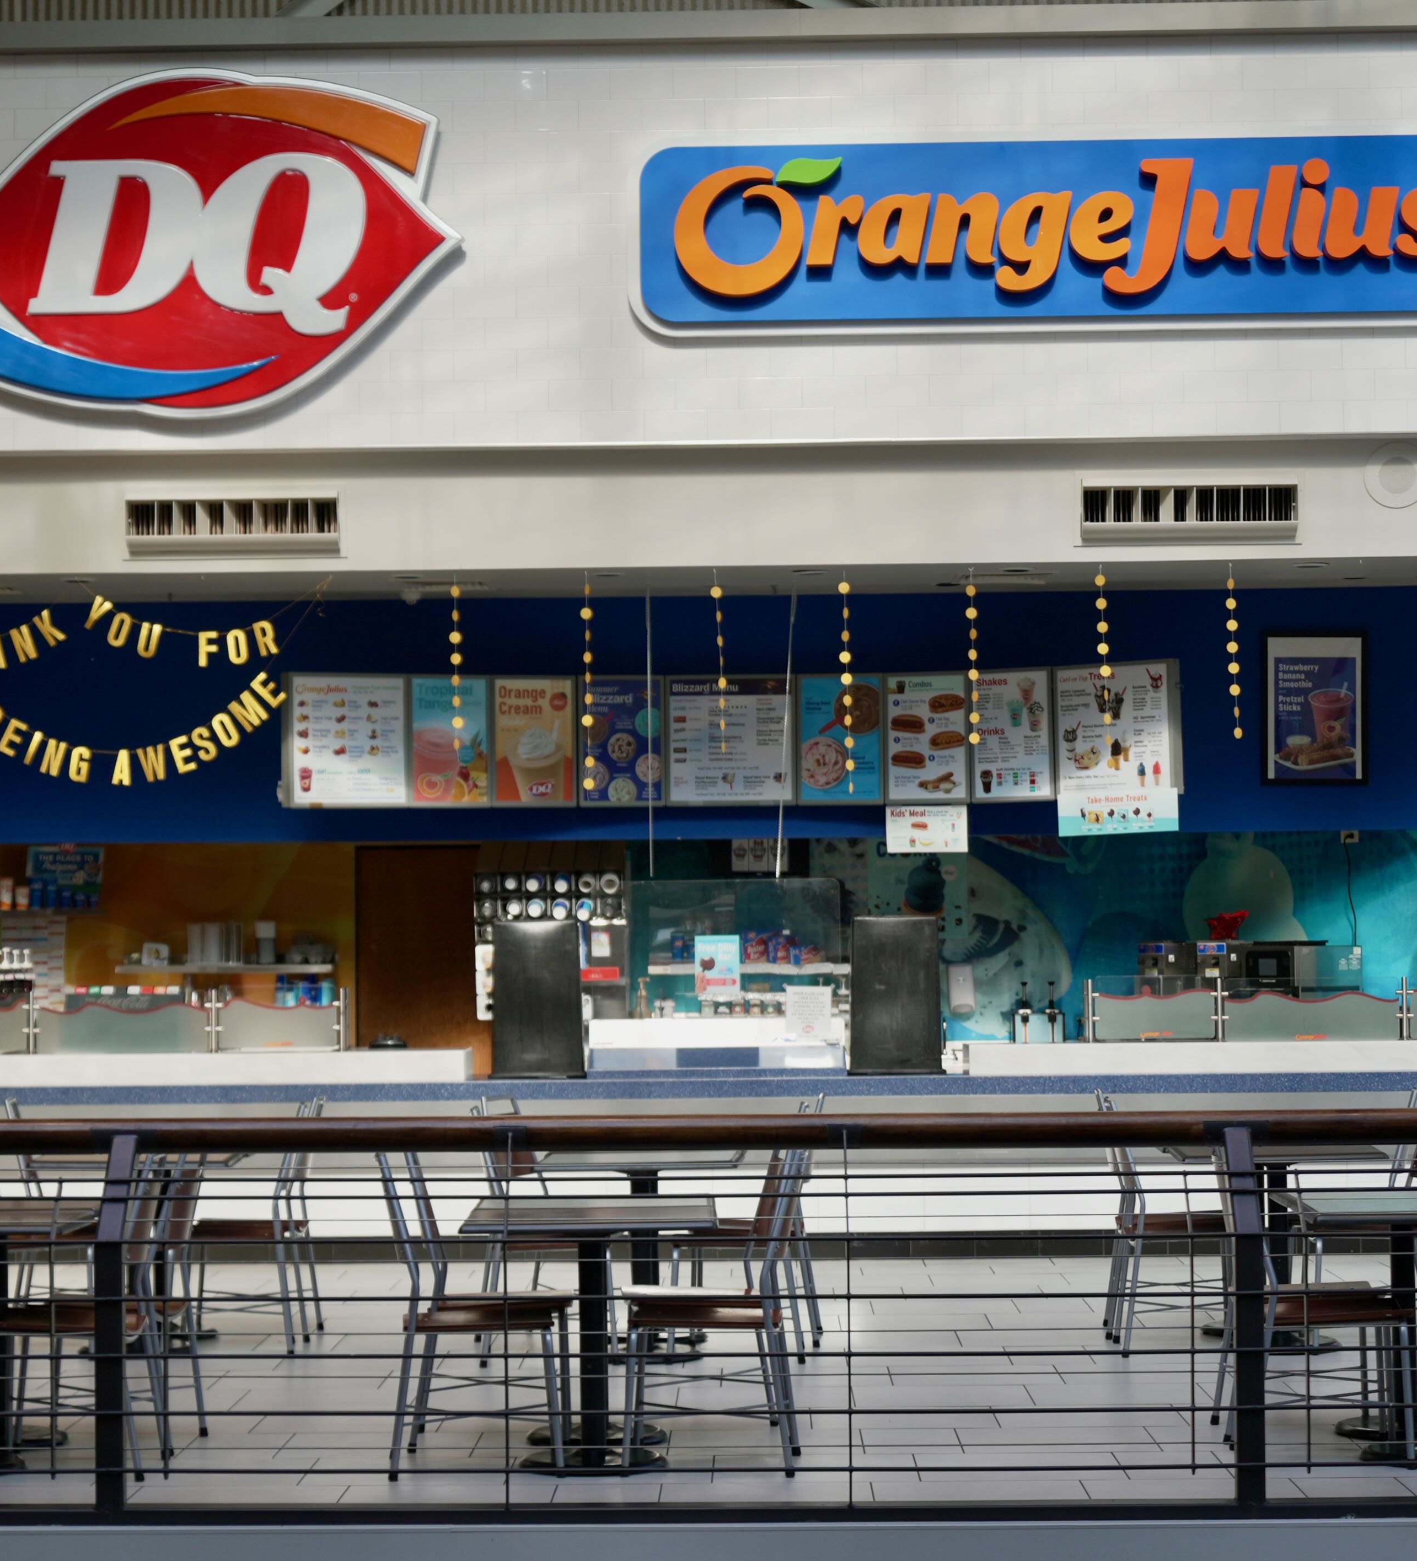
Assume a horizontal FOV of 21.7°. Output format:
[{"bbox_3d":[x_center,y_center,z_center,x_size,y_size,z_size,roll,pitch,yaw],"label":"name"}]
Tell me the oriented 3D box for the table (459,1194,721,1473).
[{"bbox_3d":[-0.349,1.694,11.376,0.760,0.750,1.200,-1,-2,1],"label":"table"}]

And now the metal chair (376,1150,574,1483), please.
[{"bbox_3d":[-0.723,1.588,11.180,0.545,0.955,0.460,0,-2,-7],"label":"metal chair"}]

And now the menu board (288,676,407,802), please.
[{"bbox_3d":[-1.854,-0.202,18.956,0.685,0.686,0.100,1,-3,-32],"label":"menu board"}]

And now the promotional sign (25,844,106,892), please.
[{"bbox_3d":[-3.373,0.489,19.445,0.429,0.307,0.030,-1,-3,1],"label":"promotional sign"}]

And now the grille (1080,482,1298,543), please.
[{"bbox_3d":[2.363,-1.312,18.216,1.055,0.287,0.081,-1,11,1],"label":"grille"}]

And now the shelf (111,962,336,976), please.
[{"bbox_3d":[-2.746,1.072,20.972,1.232,0.045,0.303,-1,-2,1],"label":"shelf"}]

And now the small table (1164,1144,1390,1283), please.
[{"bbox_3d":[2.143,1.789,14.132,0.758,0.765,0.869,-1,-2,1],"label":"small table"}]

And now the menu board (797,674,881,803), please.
[{"bbox_3d":[0.702,-0.211,19.439,0.460,0.686,0.100,-1,-2,7],"label":"menu board"}]

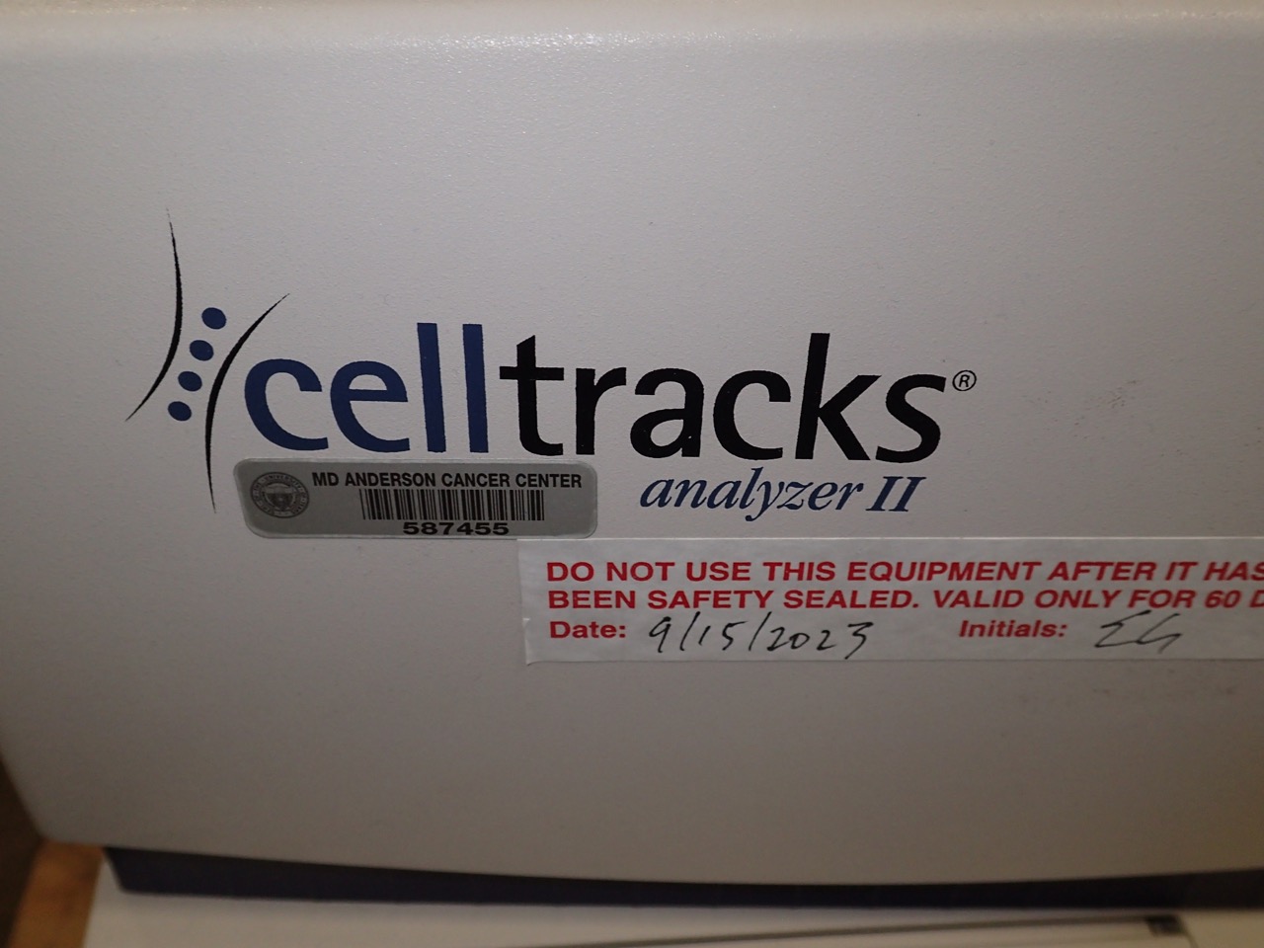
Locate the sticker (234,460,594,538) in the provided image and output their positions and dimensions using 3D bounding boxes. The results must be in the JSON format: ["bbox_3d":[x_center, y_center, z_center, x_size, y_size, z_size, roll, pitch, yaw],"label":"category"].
[{"bbox_3d":[-0.032,0.004,0.165,0.053,0.015,0.001,1,34,-1],"label":"sticker"}]

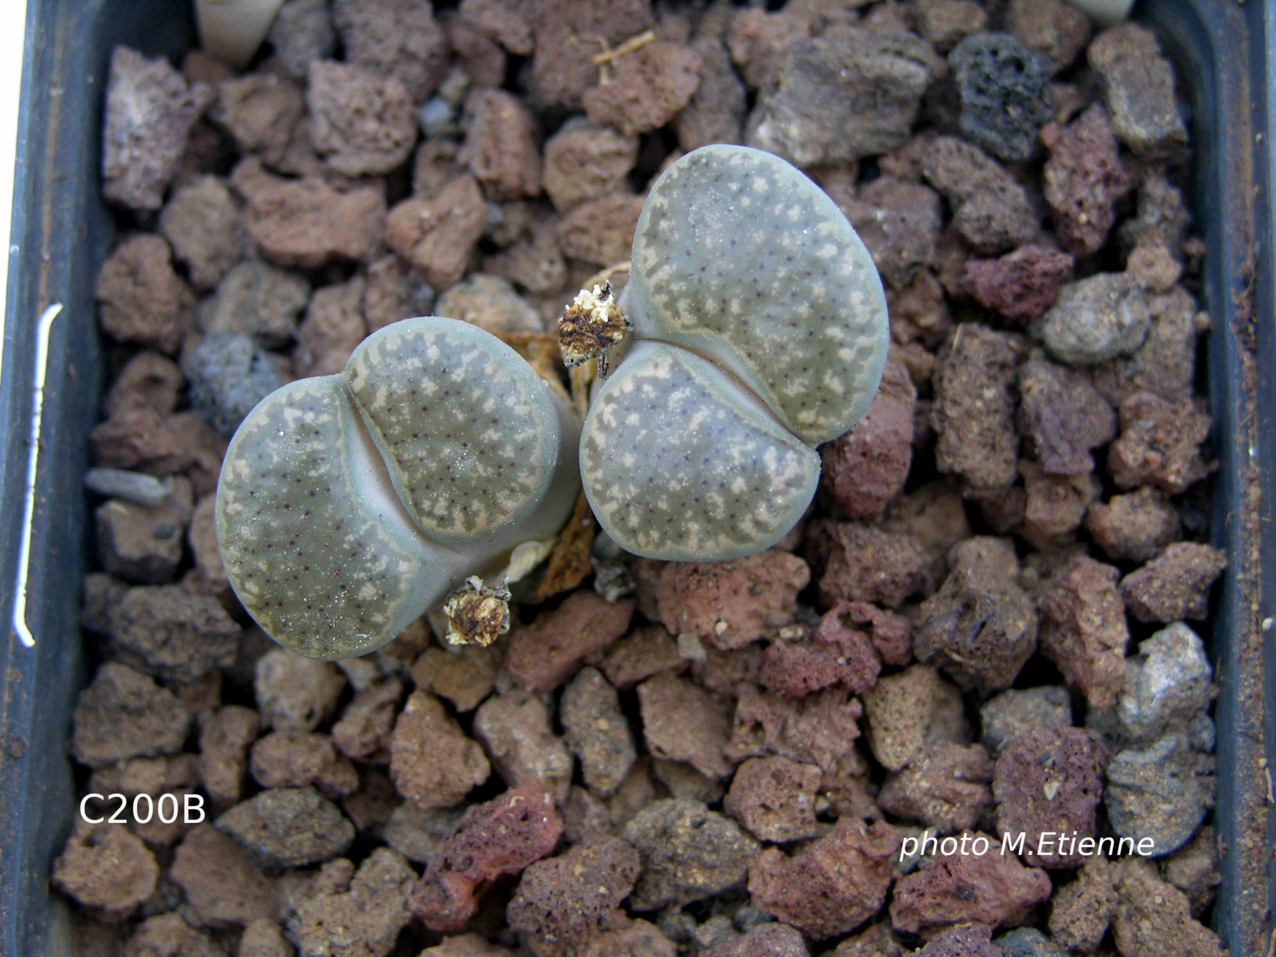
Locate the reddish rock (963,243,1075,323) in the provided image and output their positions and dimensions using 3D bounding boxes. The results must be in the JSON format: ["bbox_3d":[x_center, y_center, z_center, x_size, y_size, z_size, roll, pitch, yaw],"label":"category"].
[{"bbox_3d":[0.022,-0.011,0.188,0.006,0.004,0.004,-12,75,0],"label":"reddish rock"}]

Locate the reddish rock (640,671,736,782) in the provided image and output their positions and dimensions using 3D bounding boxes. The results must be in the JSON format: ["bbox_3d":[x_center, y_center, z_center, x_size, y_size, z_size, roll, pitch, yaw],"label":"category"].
[{"bbox_3d":[0.003,0.015,0.195,0.006,0.005,0.006,-11,73,-3],"label":"reddish rock"}]

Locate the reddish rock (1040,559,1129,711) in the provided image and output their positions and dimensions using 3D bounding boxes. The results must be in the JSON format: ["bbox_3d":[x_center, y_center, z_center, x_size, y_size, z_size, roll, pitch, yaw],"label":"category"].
[{"bbox_3d":[0.027,0.009,0.196,0.005,0.005,0.009,-6,74,0],"label":"reddish rock"}]

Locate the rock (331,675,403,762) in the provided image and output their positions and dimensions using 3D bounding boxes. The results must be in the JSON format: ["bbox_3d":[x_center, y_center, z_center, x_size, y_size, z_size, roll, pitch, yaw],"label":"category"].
[{"bbox_3d":[-0.015,0.013,0.181,0.003,0.003,0.005,35,75,10],"label":"rock"}]

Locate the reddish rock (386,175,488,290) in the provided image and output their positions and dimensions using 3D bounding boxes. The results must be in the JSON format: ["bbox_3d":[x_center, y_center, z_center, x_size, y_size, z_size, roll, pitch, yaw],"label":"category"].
[{"bbox_3d":[-0.013,-0.017,0.230,0.006,0.005,0.007,-28,75,-8],"label":"reddish rock"}]

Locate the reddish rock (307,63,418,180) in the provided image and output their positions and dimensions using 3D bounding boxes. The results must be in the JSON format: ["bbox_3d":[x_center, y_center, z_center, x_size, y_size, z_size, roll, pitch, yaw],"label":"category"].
[{"bbox_3d":[-0.018,-0.023,0.207,0.007,0.006,0.007,5,73,2],"label":"reddish rock"}]

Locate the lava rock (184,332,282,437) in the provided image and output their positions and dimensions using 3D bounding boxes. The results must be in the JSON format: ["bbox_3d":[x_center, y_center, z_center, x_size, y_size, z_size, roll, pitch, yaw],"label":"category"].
[{"bbox_3d":[-0.023,-0.005,0.187,0.006,0.005,0.005,30,74,8],"label":"lava rock"}]

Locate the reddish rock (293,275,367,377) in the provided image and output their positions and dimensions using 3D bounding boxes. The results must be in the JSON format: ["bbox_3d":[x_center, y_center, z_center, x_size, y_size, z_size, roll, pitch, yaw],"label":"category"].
[{"bbox_3d":[-0.021,-0.010,0.217,0.004,0.004,0.008,6,78,1],"label":"reddish rock"}]

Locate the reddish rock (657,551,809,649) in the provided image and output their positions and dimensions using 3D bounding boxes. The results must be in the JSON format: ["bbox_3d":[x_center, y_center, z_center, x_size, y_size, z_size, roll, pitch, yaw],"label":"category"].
[{"bbox_3d":[0.005,0.007,0.184,0.008,0.004,0.006,-8,72,-4],"label":"reddish rock"}]

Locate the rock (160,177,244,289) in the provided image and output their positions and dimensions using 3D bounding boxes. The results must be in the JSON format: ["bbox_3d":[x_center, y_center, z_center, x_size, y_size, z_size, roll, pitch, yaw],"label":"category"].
[{"bbox_3d":[-0.026,-0.015,0.193,0.005,0.005,0.007,-20,75,-3],"label":"rock"}]

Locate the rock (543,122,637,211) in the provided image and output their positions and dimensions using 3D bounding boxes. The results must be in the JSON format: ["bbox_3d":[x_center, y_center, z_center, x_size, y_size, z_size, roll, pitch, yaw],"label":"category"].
[{"bbox_3d":[-0.003,-0.021,0.218,0.006,0.005,0.006,-16,78,-3],"label":"rock"}]

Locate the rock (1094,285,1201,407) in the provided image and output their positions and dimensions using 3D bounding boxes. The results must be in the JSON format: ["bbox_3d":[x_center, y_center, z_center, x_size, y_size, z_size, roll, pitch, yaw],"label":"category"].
[{"bbox_3d":[0.032,-0.008,0.203,0.006,0.006,0.007,2,74,2],"label":"rock"}]

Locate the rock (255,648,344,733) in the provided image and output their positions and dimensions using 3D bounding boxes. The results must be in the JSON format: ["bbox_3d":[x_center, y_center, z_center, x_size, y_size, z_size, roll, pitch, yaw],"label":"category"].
[{"bbox_3d":[-0.021,0.013,0.198,0.005,0.005,0.005,0,74,2],"label":"rock"}]

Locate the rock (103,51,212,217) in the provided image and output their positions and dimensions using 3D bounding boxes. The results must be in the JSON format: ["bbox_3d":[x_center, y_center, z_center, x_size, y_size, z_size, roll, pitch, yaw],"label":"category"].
[{"bbox_3d":[-0.031,-0.022,0.207,0.006,0.006,0.010,2,74,2],"label":"rock"}]

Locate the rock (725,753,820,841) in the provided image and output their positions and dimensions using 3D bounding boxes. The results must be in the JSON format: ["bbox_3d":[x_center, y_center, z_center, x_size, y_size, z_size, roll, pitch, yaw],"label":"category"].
[{"bbox_3d":[0.009,0.022,0.218,0.006,0.004,0.006,2,73,1],"label":"rock"}]

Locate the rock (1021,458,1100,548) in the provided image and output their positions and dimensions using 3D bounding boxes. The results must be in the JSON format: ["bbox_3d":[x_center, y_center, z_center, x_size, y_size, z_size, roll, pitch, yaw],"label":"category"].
[{"bbox_3d":[0.024,0.001,0.187,0.004,0.004,0.005,-9,72,-4],"label":"rock"}]

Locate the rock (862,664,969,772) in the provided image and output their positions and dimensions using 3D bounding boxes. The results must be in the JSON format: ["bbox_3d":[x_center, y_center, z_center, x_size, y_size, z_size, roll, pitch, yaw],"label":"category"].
[{"bbox_3d":[0.018,0.015,0.210,0.006,0.005,0.006,-11,78,-2],"label":"rock"}]

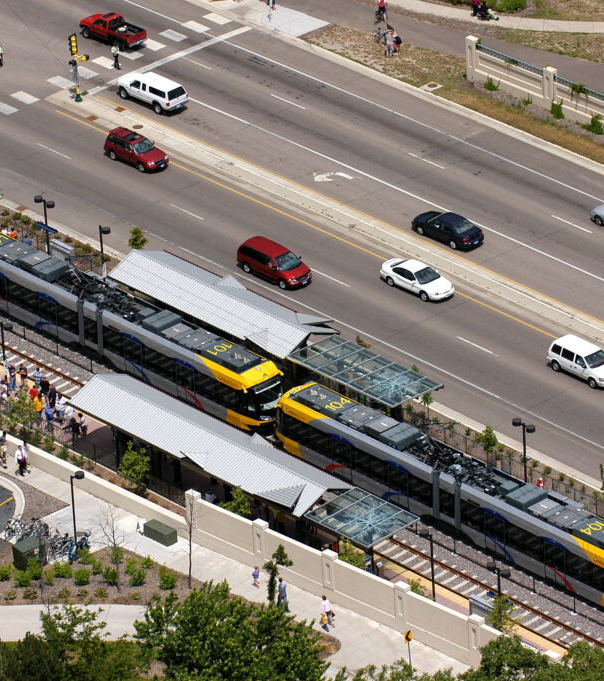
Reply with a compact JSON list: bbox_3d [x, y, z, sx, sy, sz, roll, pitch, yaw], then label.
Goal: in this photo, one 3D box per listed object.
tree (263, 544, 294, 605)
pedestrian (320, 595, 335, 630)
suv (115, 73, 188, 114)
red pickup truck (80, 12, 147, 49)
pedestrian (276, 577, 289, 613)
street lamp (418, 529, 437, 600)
[{"bbox_3d":[-1.308,12.629,283.760,1.700,3.950,1.500,-2,30,1],"label":"tree"},{"bbox_3d":[1.347,14.353,282.736,0.600,1.730,0.700,-27,37,-36],"label":"pedestrian"},{"bbox_3d":[-9.214,-15.398,326.863,1.780,1.770,5.080,-25,36,-36],"label":"suv"},{"bbox_3d":[-11.809,-19.745,336.171,4.750,1.650,1.780,23,38,39],"label":"red pickup truck"},{"bbox_3d":[-1.002,13.077,273.086,0.600,1.780,0.500,21,36,36],"label":"pedestrian"},{"bbox_3d":[6.445,11.895,271.591,0.500,4.800,0.900,-26,36,-36],"label":"street lamp"}]

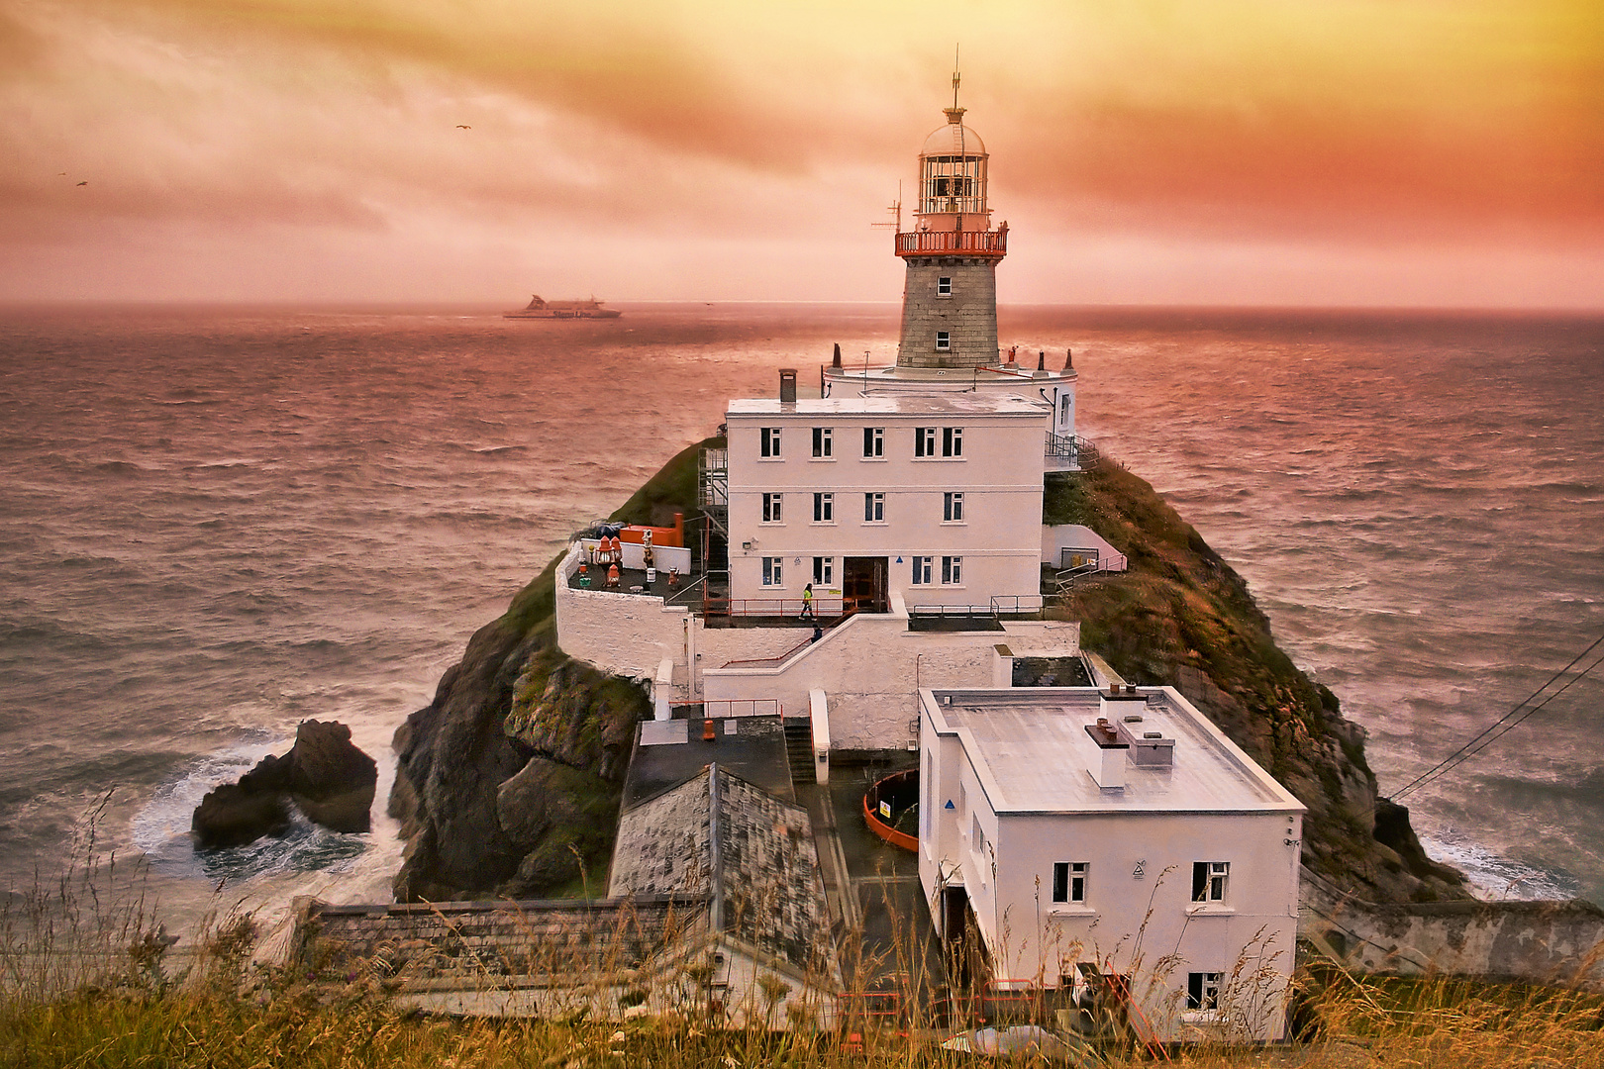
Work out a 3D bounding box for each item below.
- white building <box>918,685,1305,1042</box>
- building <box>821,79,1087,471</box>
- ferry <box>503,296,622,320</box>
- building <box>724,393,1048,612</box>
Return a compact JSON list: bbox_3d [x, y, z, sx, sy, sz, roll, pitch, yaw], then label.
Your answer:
[{"bbox_3d":[8.643,9.498,38.421,8.810,6.800,10.470,0,11,-3],"label":"white building"},{"bbox_3d":[9.346,-15.825,75.193,16.200,21.840,15.800,0,11,-3],"label":"building"},{"bbox_3d":[-414.675,-392.746,2155.662,209.000,40.000,27.000,-1,11,-8],"label":"ferry"},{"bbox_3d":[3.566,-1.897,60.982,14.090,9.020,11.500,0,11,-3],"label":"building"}]

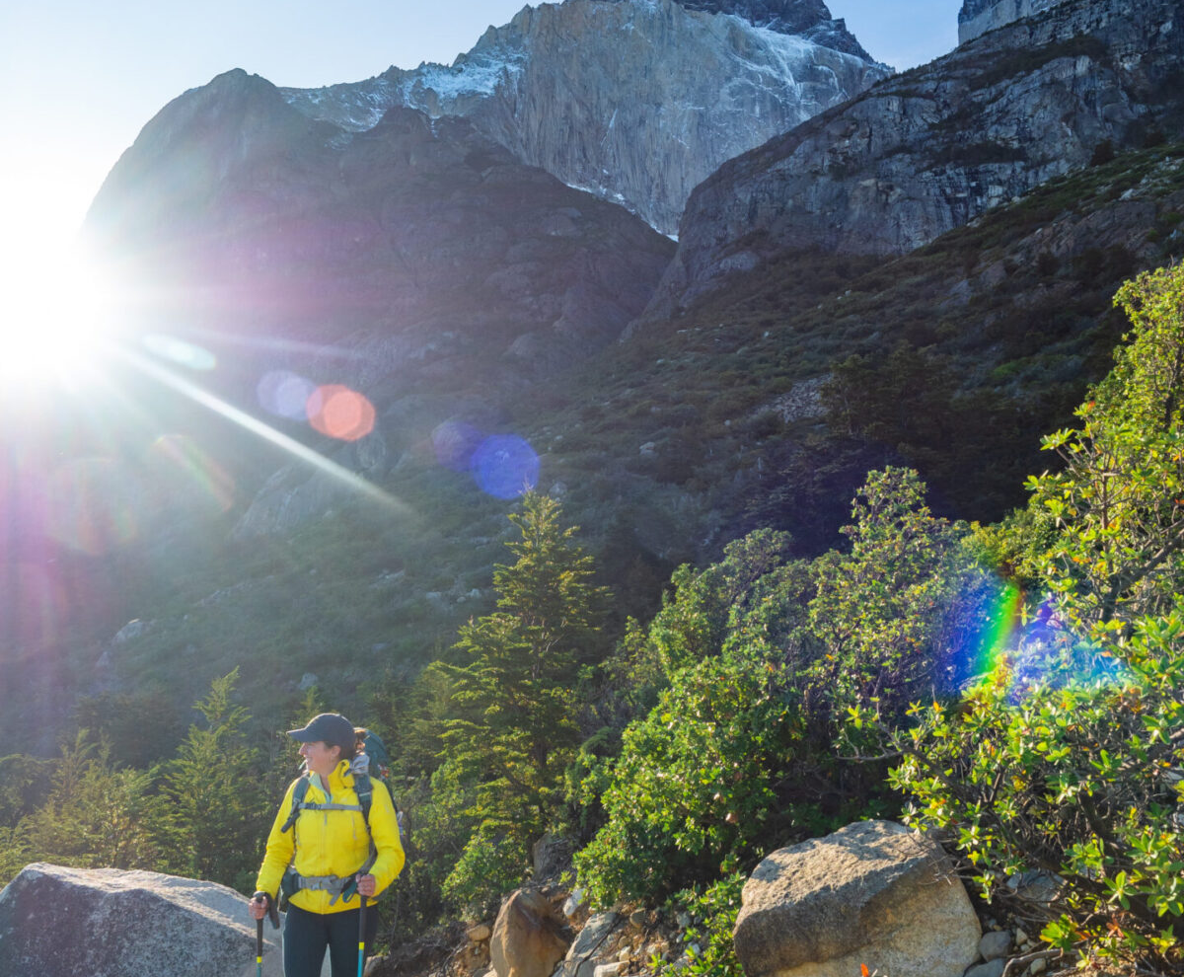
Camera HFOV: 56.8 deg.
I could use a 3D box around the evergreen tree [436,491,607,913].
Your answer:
[{"bbox_3d":[-0.624,1.829,9.732,1.522,3.681,1.522,1,-12,-4],"label":"evergreen tree"}]

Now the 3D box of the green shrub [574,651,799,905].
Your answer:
[{"bbox_3d":[0.672,2.031,7.747,1.549,1.732,1.549,-1,-12,5],"label":"green shrub"}]

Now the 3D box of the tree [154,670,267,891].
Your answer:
[{"bbox_3d":[-3.880,3.019,11.115,1.246,2.315,1.246,4,-13,-18],"label":"tree"}]

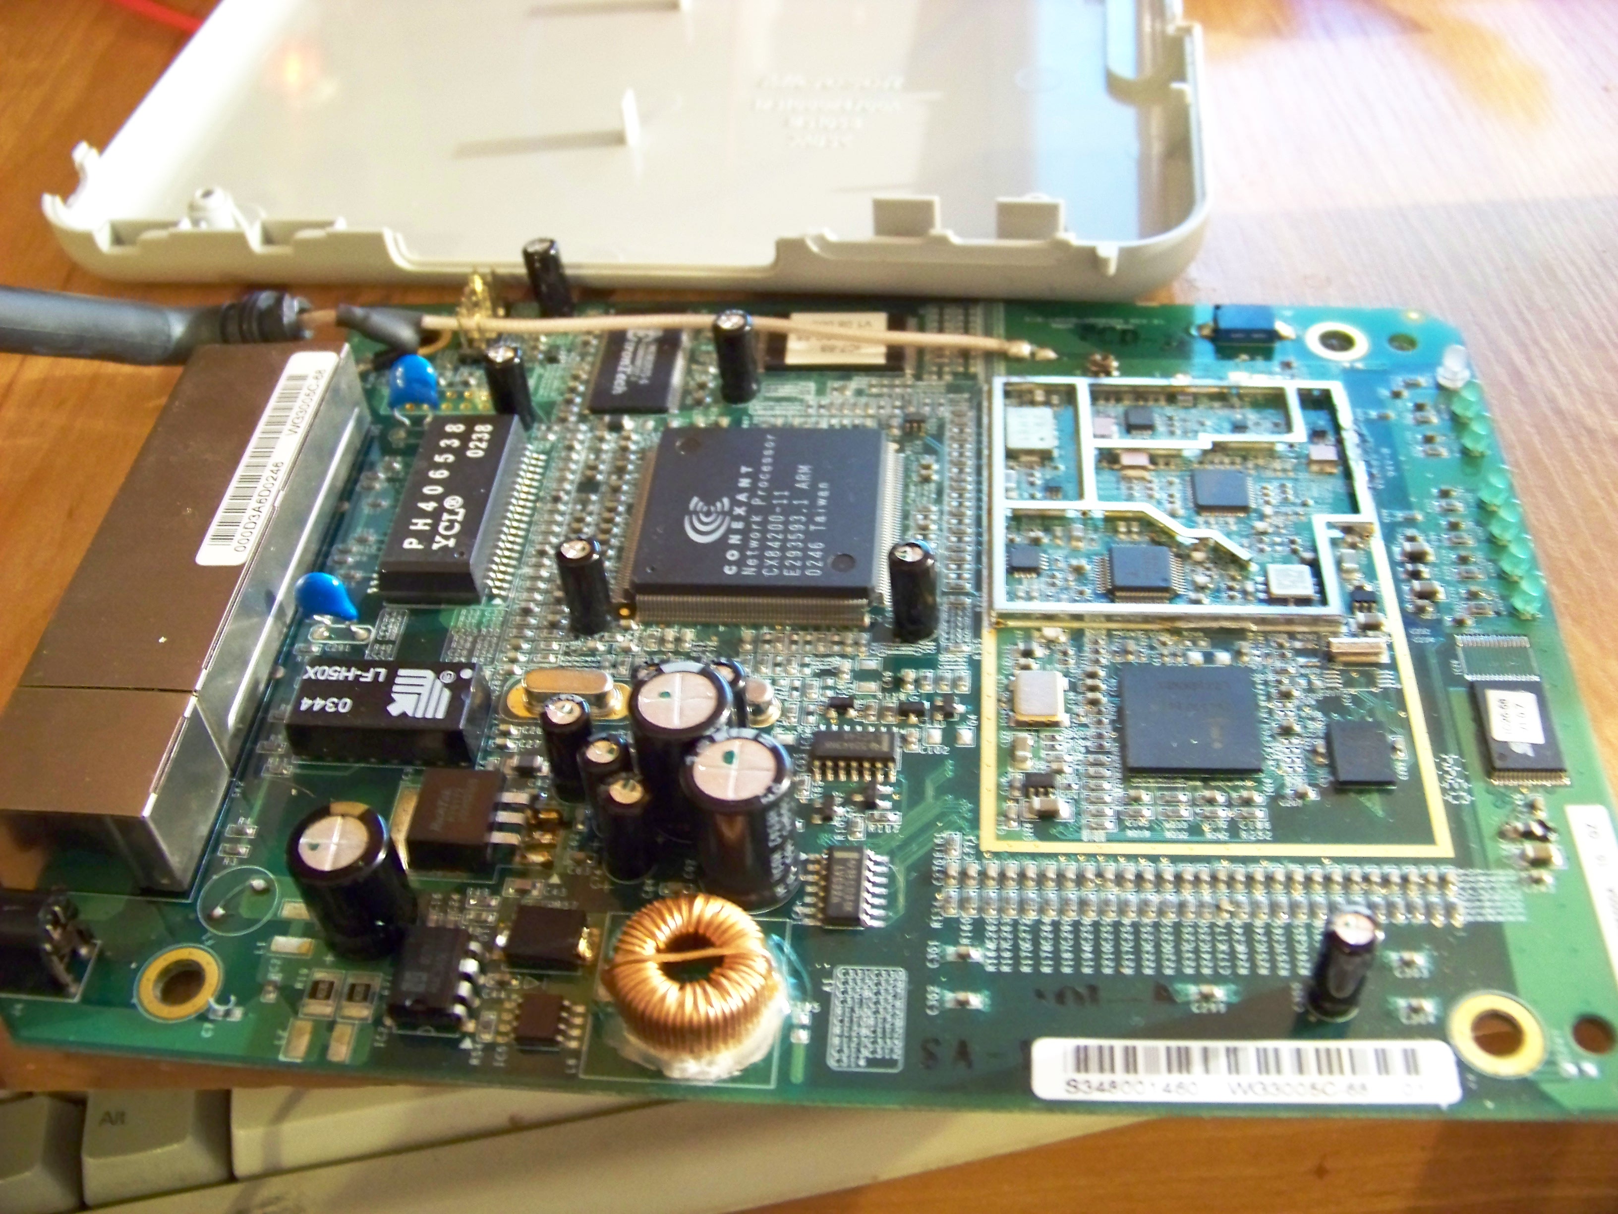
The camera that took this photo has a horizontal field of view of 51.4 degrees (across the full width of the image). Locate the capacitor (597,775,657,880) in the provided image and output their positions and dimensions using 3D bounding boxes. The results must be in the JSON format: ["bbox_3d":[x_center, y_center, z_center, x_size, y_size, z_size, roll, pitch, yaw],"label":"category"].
[{"bbox_3d":[-0.018,0.021,0.162,0.005,0.011,0.005,4,46,3],"label":"capacitor"}]

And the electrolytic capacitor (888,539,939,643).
[{"bbox_3d":[0.011,-0.002,0.182,0.005,0.011,0.005,0,47,6],"label":"electrolytic capacitor"}]

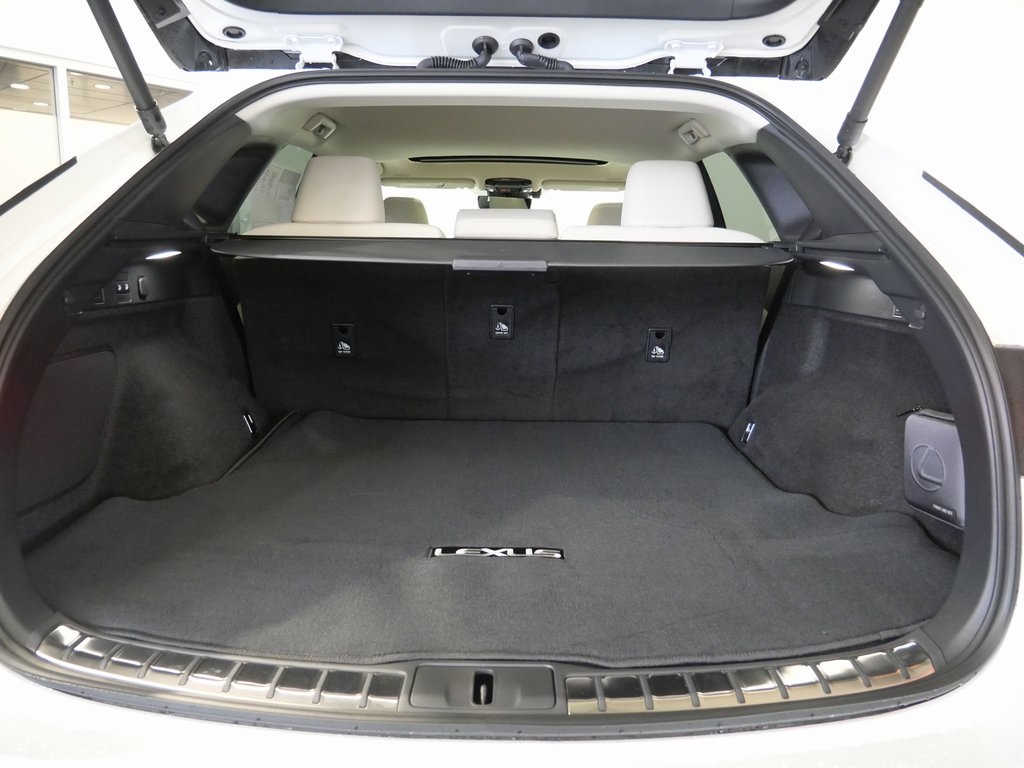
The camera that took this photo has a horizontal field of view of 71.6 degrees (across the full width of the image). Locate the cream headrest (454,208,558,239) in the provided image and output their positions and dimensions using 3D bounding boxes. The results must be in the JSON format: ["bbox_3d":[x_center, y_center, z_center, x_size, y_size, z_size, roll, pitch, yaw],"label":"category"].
[{"bbox_3d":[-0.013,-0.364,1.660,0.240,0.095,0.100,1,12,0],"label":"cream headrest"}]

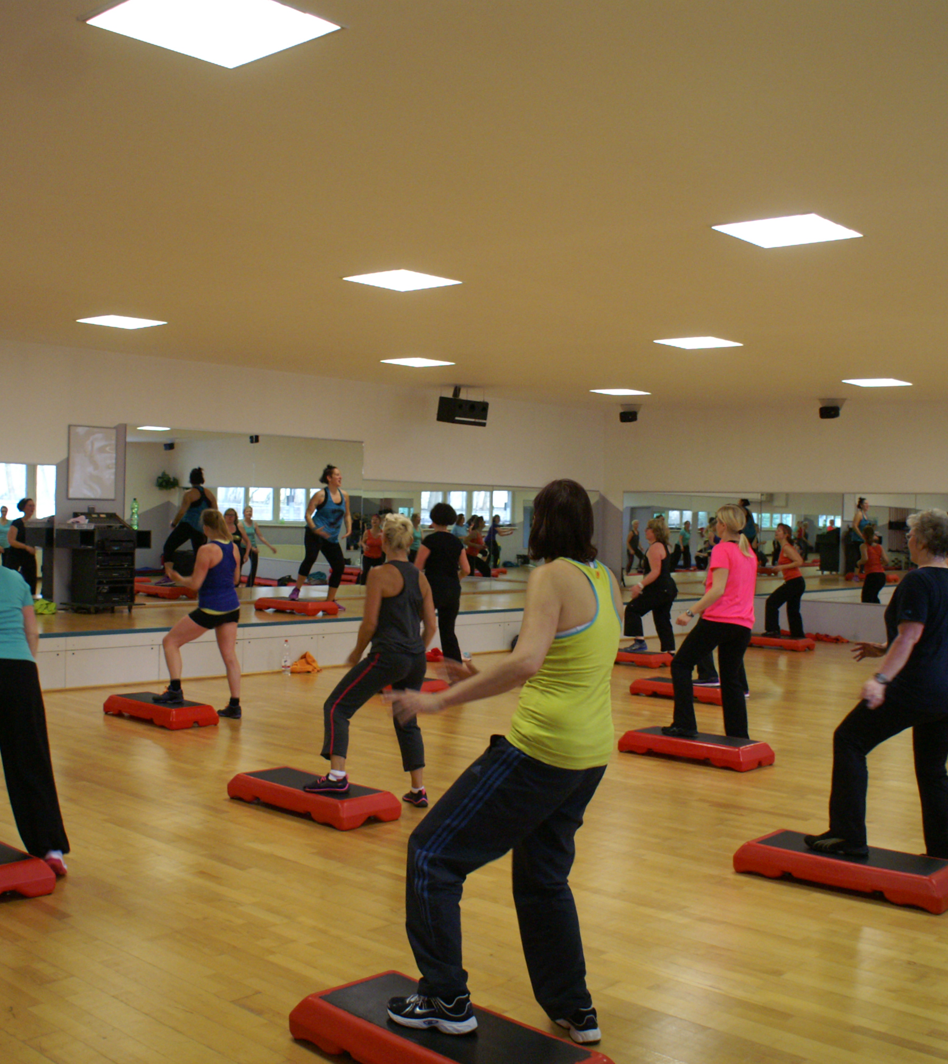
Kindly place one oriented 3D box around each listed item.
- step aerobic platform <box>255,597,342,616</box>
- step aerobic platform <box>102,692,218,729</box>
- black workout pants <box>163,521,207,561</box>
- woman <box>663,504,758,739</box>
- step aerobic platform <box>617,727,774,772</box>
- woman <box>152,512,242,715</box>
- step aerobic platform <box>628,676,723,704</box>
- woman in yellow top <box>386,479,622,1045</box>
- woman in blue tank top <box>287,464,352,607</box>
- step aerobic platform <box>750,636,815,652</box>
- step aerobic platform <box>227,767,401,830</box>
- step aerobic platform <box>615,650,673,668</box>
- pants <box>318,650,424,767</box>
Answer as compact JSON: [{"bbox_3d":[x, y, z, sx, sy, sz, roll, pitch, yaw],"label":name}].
[{"bbox_3d":[-2.003,0.836,13.517,0.975,0.142,0.405,2,1,41],"label":"step aerobic platform"},{"bbox_3d":[-2.402,1.365,9.187,0.934,0.139,0.381,2,0,43],"label":"step aerobic platform"},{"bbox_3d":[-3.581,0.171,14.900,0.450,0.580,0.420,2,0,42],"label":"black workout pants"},{"bbox_3d":[1.701,0.682,8.609,0.580,1.750,0.600,2,1,42],"label":"woman"},{"bbox_3d":[1.540,1.501,8.334,0.975,0.142,0.405,2,1,43],"label":"step aerobic platform"},{"bbox_3d":[-2.155,0.638,9.418,0.600,1.650,0.600,2,1,42],"label":"woman"},{"bbox_3d":[1.968,1.467,11.082,0.934,0.139,0.381,2,0,41],"label":"step aerobic platform"},{"bbox_3d":[0.089,0.684,3.478,0.441,1.682,0.565,2,0,38],"label":"woman in yellow top"},{"bbox_3d":[-1.715,0.077,13.301,0.500,1.642,0.620,2,0,42],"label":"woman in blue tank top"},{"bbox_3d":[4.106,1.498,16.343,0.975,0.142,0.405,2,1,44],"label":"step aerobic platform"},{"bbox_3d":[-0.867,1.417,6.428,0.934,0.139,0.381,2,0,42],"label":"step aerobic platform"},{"bbox_3d":[1.816,1.457,14.009,0.975,0.142,0.405,2,1,40],"label":"step aerobic platform"},{"bbox_3d":[-0.555,0.973,6.572,0.420,0.700,0.500,2,1,40],"label":"pants"}]

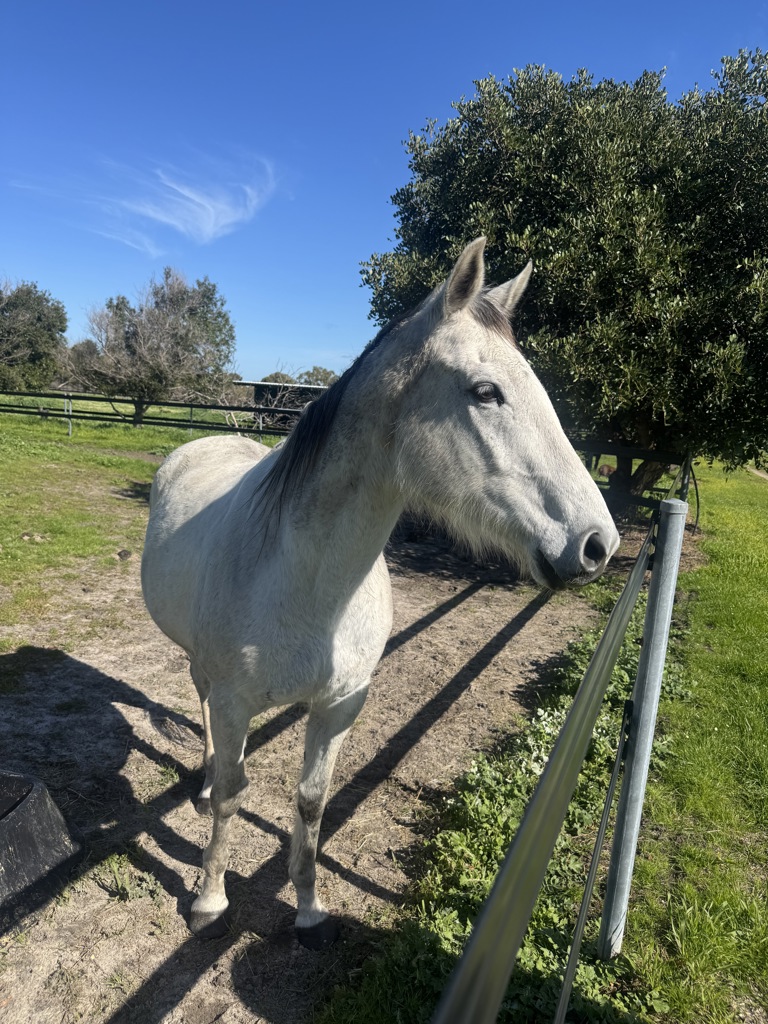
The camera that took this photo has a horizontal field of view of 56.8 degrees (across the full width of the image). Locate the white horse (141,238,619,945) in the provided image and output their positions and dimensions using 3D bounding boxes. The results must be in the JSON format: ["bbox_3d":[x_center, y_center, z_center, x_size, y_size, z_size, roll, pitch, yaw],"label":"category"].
[{"bbox_3d":[-0.328,0.265,2.245,0.780,1.900,2.060,1,8,-24],"label":"white horse"}]

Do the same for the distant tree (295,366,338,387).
[{"bbox_3d":[-7.854,-13.859,83.991,5.600,6.610,5.200,5,8,0],"label":"distant tree"}]

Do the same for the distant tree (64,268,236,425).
[{"bbox_3d":[-9.453,-6.513,28.993,6.700,6.640,6.000,5,8,0],"label":"distant tree"}]

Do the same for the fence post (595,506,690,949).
[{"bbox_3d":[0.739,0.651,2.030,0.070,1.385,0.070,5,8,0],"label":"fence post"}]

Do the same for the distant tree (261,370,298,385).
[{"bbox_3d":[-12.542,-13.765,84.055,4.800,5.650,4.600,5,8,0],"label":"distant tree"}]

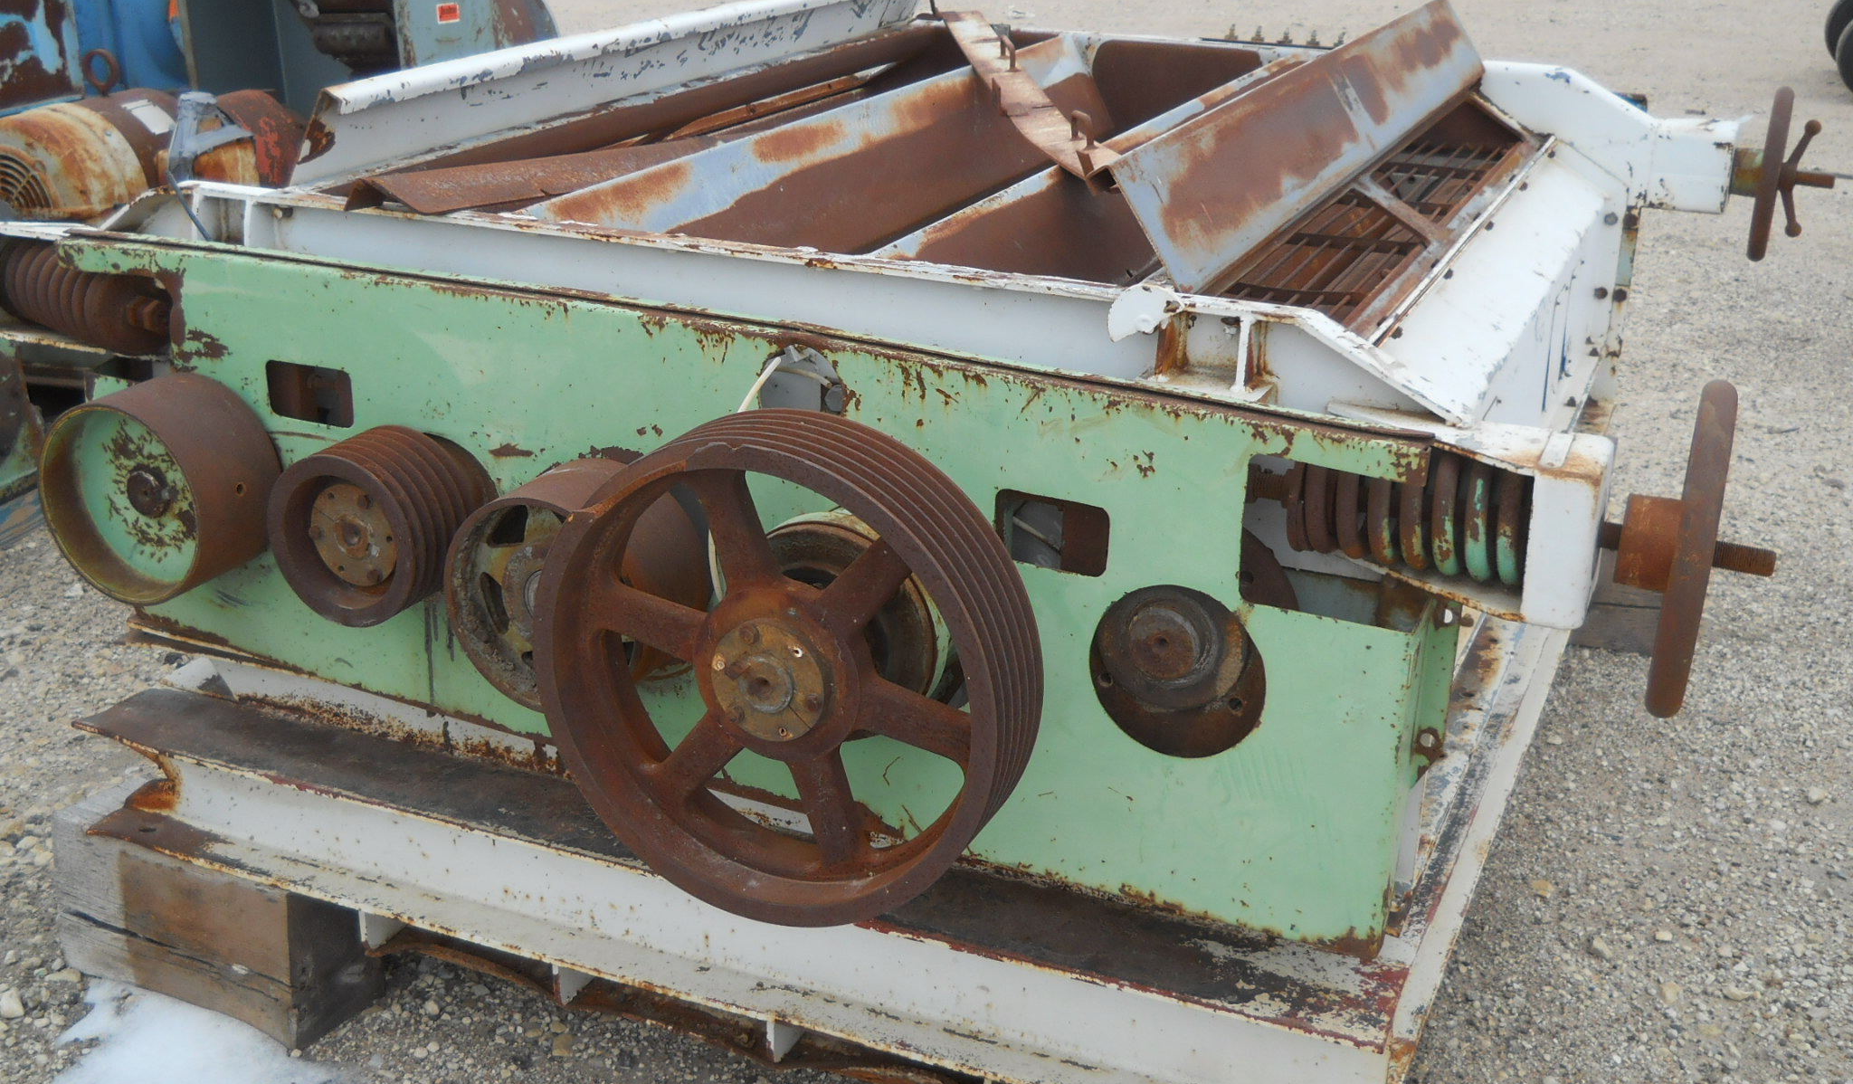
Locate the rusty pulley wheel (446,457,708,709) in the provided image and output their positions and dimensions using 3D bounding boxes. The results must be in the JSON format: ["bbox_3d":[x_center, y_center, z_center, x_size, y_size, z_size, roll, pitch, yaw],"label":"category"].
[{"bbox_3d":[-0.395,0.055,2.246,0.271,0.271,0.131,11,25,23],"label":"rusty pulley wheel"}]

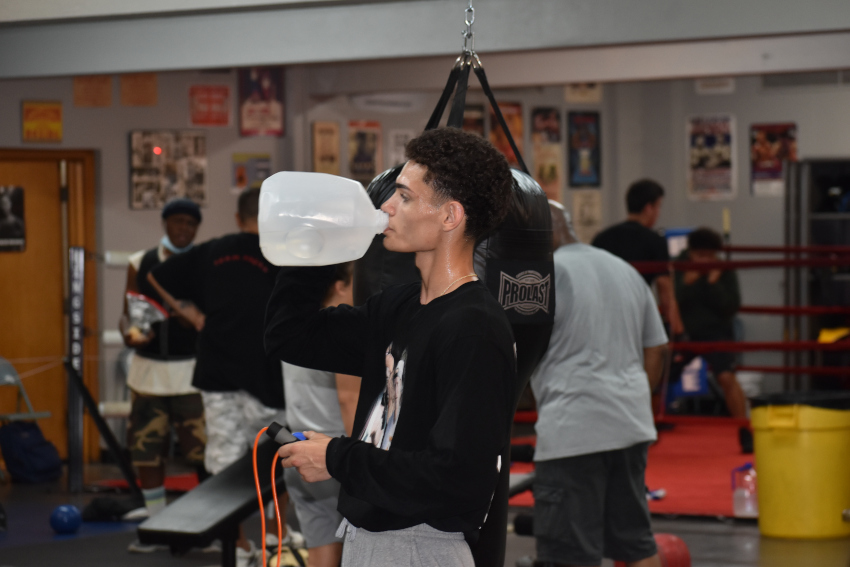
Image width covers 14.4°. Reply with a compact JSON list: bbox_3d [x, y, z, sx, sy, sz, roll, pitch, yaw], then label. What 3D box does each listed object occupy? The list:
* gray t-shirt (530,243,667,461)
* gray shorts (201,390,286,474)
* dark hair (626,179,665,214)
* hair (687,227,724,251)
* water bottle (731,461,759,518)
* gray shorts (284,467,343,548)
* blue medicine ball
[{"bbox_3d":[0.611,0.239,11.800,0.470,0.760,0.380,0,1,-19],"label":"gray t-shirt"},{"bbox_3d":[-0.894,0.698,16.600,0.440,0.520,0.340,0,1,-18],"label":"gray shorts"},{"bbox_3d":[1.289,-0.508,19.600,0.220,0.205,0.190,-1,1,-41],"label":"dark hair"},{"bbox_3d":[1.840,-0.289,22.000,0.235,0.190,0.225,0,1,9],"label":"hair"},{"bbox_3d":[1.726,1.111,18.000,0.155,0.290,0.150,0,1,0],"label":"water bottle"},{"bbox_3d":[-0.370,0.741,12.000,0.300,0.420,0.330,-1,1,-37],"label":"gray shorts"},{"bbox_3d":[-1.860,1.225,17.400,0.157,0.157,0.157,0,1,0],"label":"blue medicine ball"}]

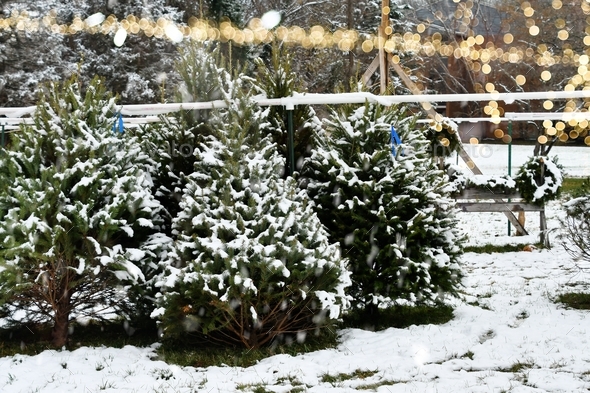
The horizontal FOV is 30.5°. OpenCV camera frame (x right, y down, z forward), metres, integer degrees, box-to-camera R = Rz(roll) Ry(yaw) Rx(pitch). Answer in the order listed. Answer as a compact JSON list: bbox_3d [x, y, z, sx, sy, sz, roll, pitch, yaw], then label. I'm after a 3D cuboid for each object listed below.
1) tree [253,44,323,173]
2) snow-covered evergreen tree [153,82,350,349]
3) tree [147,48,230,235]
[{"bbox_3d":[-0.070,-0.170,9.100,1.100,2.150,1.100,0,3,0],"label":"tree"},{"bbox_3d":[-0.300,0.117,7.450,1.320,1.850,1.300,0,3,0],"label":"snow-covered evergreen tree"},{"bbox_3d":[-0.850,-0.170,9.000,1.150,2.150,1.150,0,3,0],"label":"tree"}]

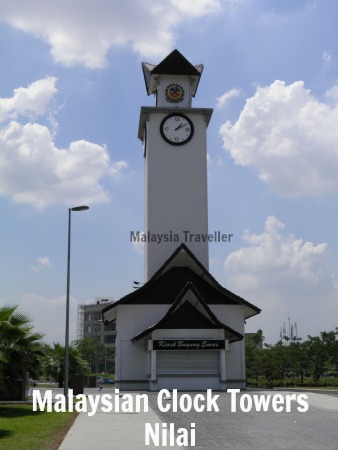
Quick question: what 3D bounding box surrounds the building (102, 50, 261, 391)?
[{"bbox_3d":[0.591,-1.175,46.376,10.343,25.289,13.263,1,-12,-5],"label":"building"}]

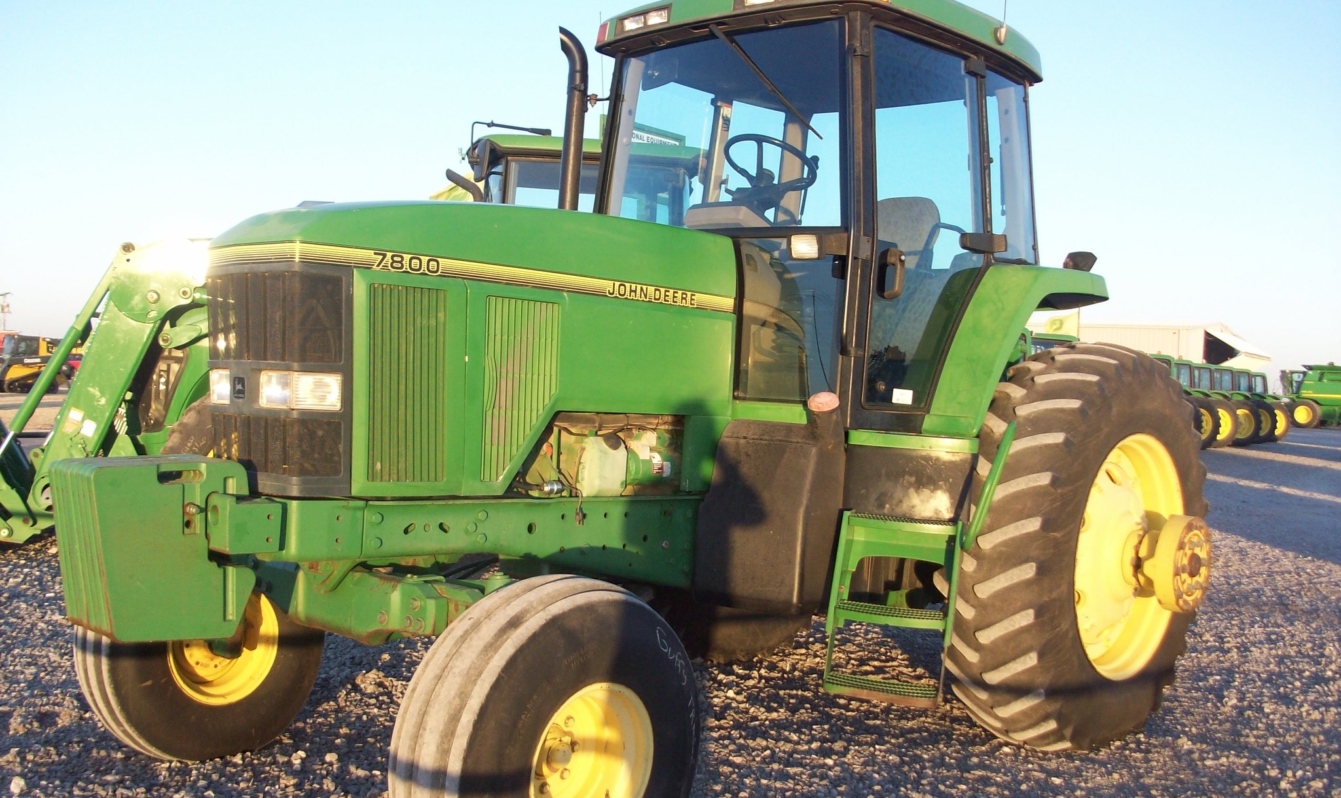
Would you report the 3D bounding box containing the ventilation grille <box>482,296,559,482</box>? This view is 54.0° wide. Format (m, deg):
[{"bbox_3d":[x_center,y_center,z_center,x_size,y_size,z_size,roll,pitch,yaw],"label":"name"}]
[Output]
[{"bbox_3d":[-0.498,-0.030,4.374,0.030,0.603,0.319,3,2,43],"label":"ventilation grille"}]

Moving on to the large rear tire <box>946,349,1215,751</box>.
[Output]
[{"bbox_3d":[1.769,0.621,5.593,0.460,1.710,1.750,3,2,43],"label":"large rear tire"}]

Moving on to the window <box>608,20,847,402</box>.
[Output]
[{"bbox_3d":[0.204,-0.765,5.599,1.260,1.500,0.080,3,2,43],"label":"window"}]

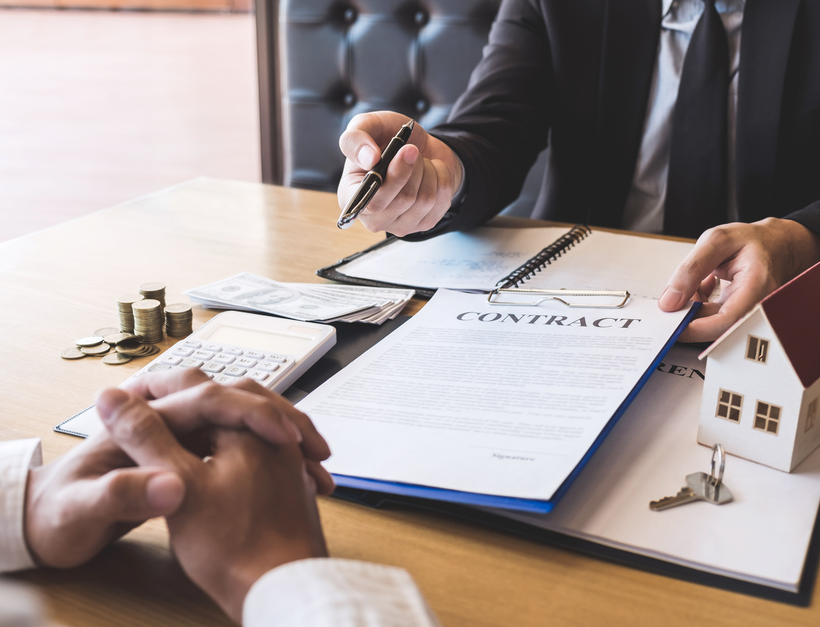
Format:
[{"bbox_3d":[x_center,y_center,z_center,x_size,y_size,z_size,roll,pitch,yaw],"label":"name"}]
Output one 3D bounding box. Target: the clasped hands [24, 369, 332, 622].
[{"bbox_3d":[-0.116,0.089,0.547,0.150,0.105,0.128,4,20,13],"label":"clasped hands"}]

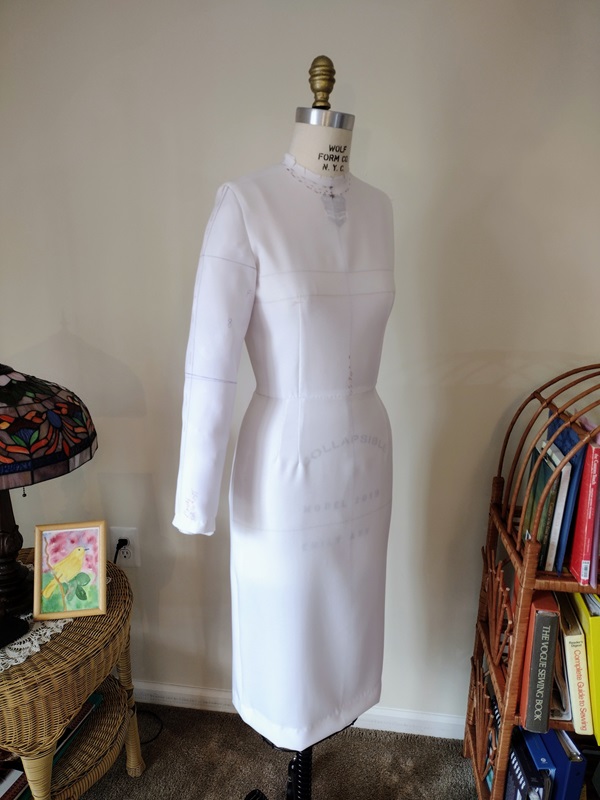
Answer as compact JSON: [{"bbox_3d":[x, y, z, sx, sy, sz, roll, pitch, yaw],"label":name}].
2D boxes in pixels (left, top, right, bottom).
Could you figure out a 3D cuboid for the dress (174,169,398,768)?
[{"bbox_3d":[-0.014,0.117,1.175,0.460,1.114,0.285,-8,17,-33],"label":"dress"}]

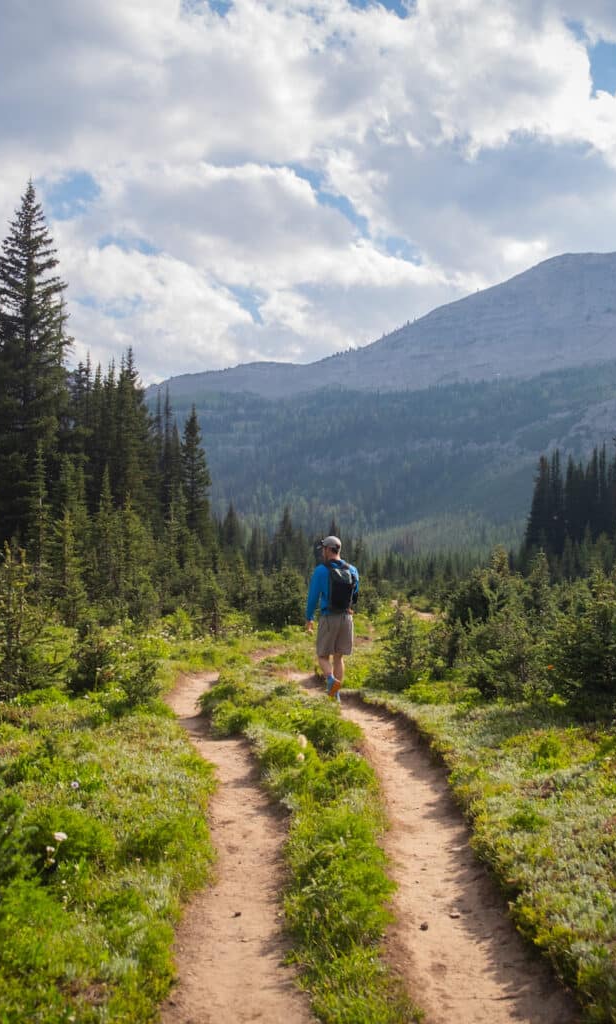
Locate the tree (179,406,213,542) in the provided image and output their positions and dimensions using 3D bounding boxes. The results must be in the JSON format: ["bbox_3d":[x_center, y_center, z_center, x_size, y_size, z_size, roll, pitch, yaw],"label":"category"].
[{"bbox_3d":[-5.072,-1.140,54.000,1.519,7.272,1.600,0,-1,0],"label":"tree"}]

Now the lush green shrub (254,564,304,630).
[{"bbox_3d":[-0.554,1.629,23.000,0.993,1.225,0.950,0,-1,0],"label":"lush green shrub"}]

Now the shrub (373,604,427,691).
[{"bbox_3d":[1.036,1.522,13.400,0.606,0.970,0.580,0,-1,0],"label":"shrub"}]

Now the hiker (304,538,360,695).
[{"bbox_3d":[0.261,1.159,13.000,0.560,1.809,0.500,0,-1,-20],"label":"hiker"}]

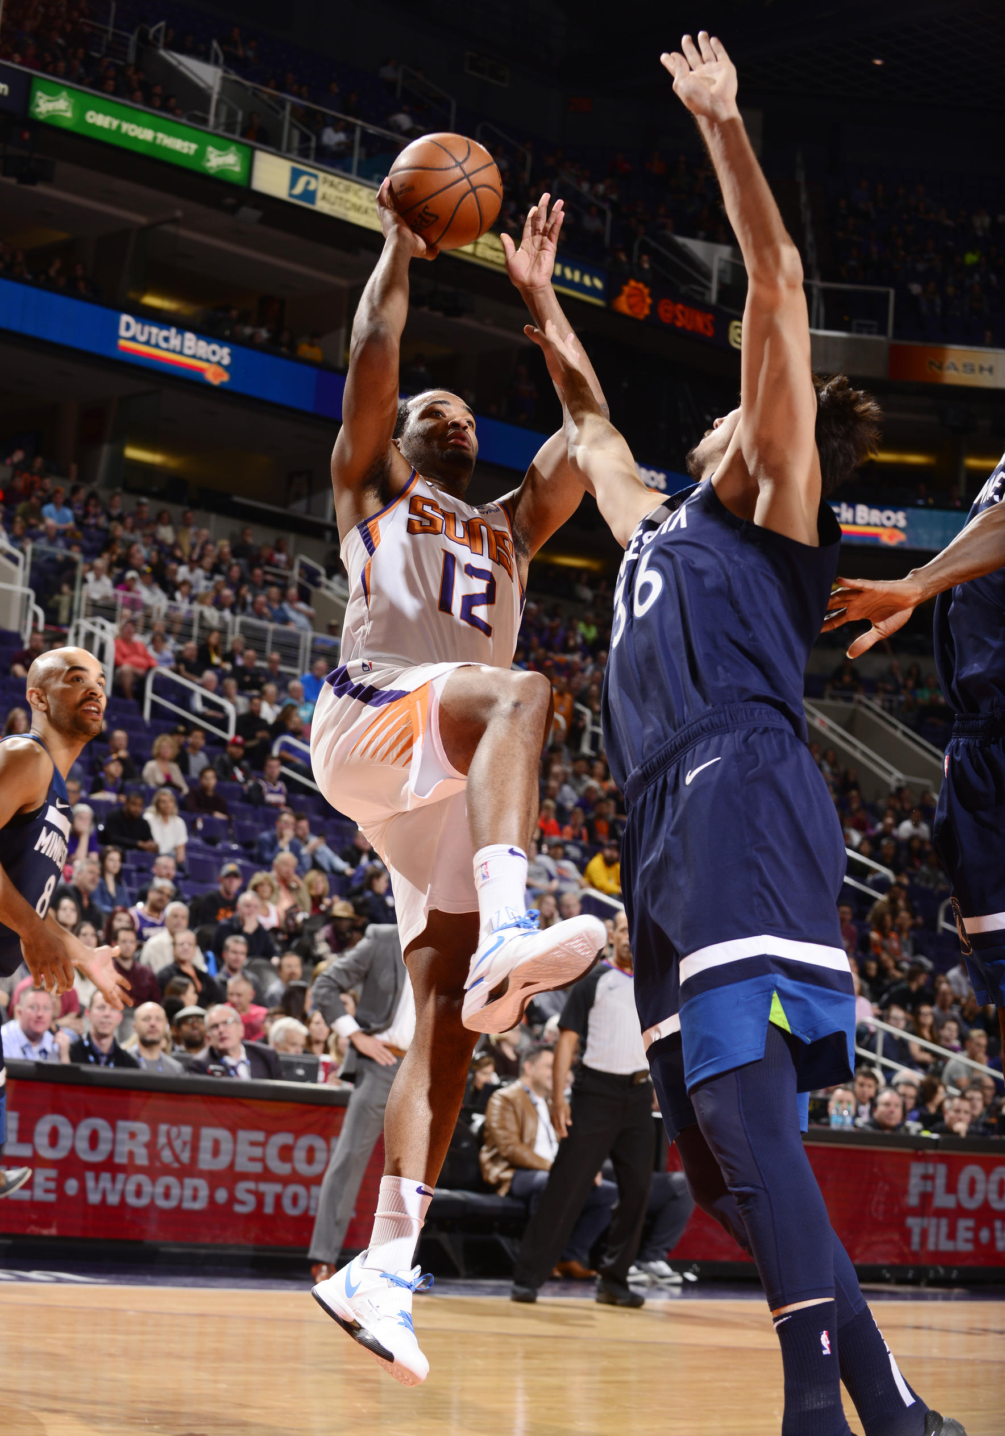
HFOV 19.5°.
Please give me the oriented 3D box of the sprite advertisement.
[{"bbox_3d":[-6.424,-10.392,52.000,4.800,0.720,0.100,11,-11,-42],"label":"sprite advertisement"}]

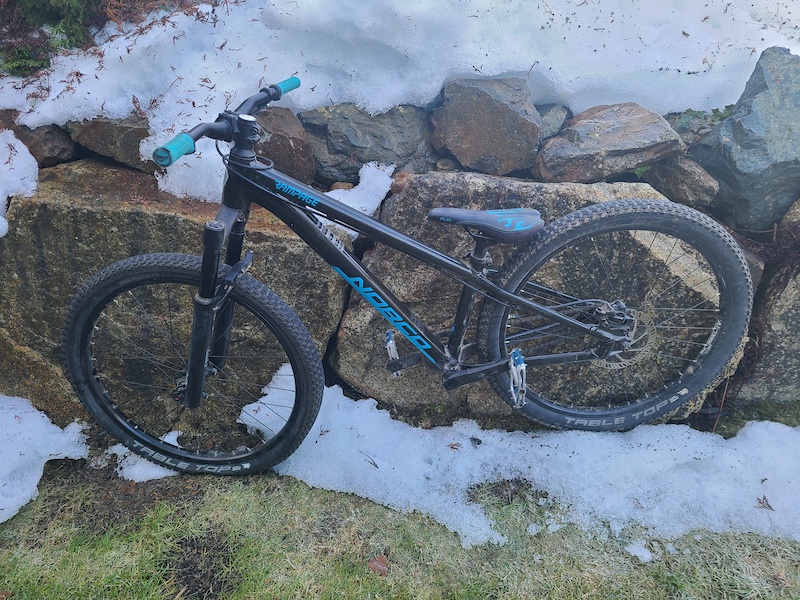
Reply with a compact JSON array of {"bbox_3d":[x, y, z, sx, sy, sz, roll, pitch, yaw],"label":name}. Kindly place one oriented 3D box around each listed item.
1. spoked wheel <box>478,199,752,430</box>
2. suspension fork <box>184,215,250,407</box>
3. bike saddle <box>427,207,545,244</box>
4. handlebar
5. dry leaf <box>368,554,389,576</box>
[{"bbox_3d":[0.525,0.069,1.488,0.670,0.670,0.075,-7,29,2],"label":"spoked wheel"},{"bbox_3d":[-0.434,0.017,1.429,0.100,0.525,0.180,15,28,-3],"label":"suspension fork"},{"bbox_3d":[0.189,-0.173,1.342,0.257,0.070,0.140,0,29,-2],"label":"bike saddle"},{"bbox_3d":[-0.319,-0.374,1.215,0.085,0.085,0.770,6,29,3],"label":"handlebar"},{"bbox_3d":[-0.050,0.620,1.403,0.050,0.015,0.055,-4,36,0],"label":"dry leaf"}]

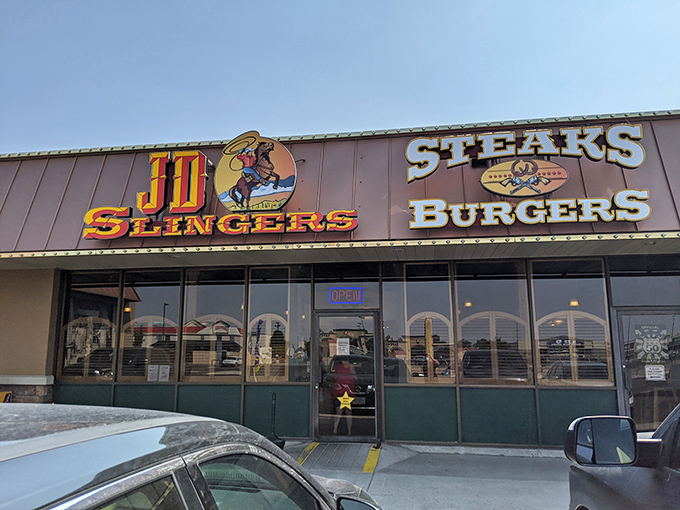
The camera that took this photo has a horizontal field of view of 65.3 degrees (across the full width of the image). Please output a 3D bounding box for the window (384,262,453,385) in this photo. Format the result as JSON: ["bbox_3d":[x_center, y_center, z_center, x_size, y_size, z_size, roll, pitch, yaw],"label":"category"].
[{"bbox_3d":[1.327,1.147,8.967,1.187,2.041,0.080,-2,-9,9],"label":"window"}]

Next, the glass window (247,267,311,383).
[{"bbox_3d":[-1.088,1.211,9.336,1.178,2.041,0.080,-2,-9,9],"label":"glass window"}]

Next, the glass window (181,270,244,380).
[{"bbox_3d":[-2.289,1.243,9.520,1.174,2.041,0.080,-2,-9,9],"label":"glass window"}]

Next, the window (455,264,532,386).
[{"bbox_3d":[2.540,1.115,8.781,1.189,2.041,0.080,-2,-9,9],"label":"window"}]

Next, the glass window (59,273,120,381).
[{"bbox_3d":[-4.677,1.307,9.886,1.148,2.041,0.080,-2,-9,9],"label":"glass window"}]

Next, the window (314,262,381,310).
[{"bbox_3d":[0.116,0.560,9.253,1.182,0.786,0.080,-2,-9,9],"label":"window"}]

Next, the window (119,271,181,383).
[{"bbox_3d":[-3.490,1.275,9.704,1.175,2.041,0.080,-2,-9,9],"label":"window"}]

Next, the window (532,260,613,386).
[{"bbox_3d":[3.749,1.083,8.596,1.176,2.041,0.080,-2,-9,9],"label":"window"}]

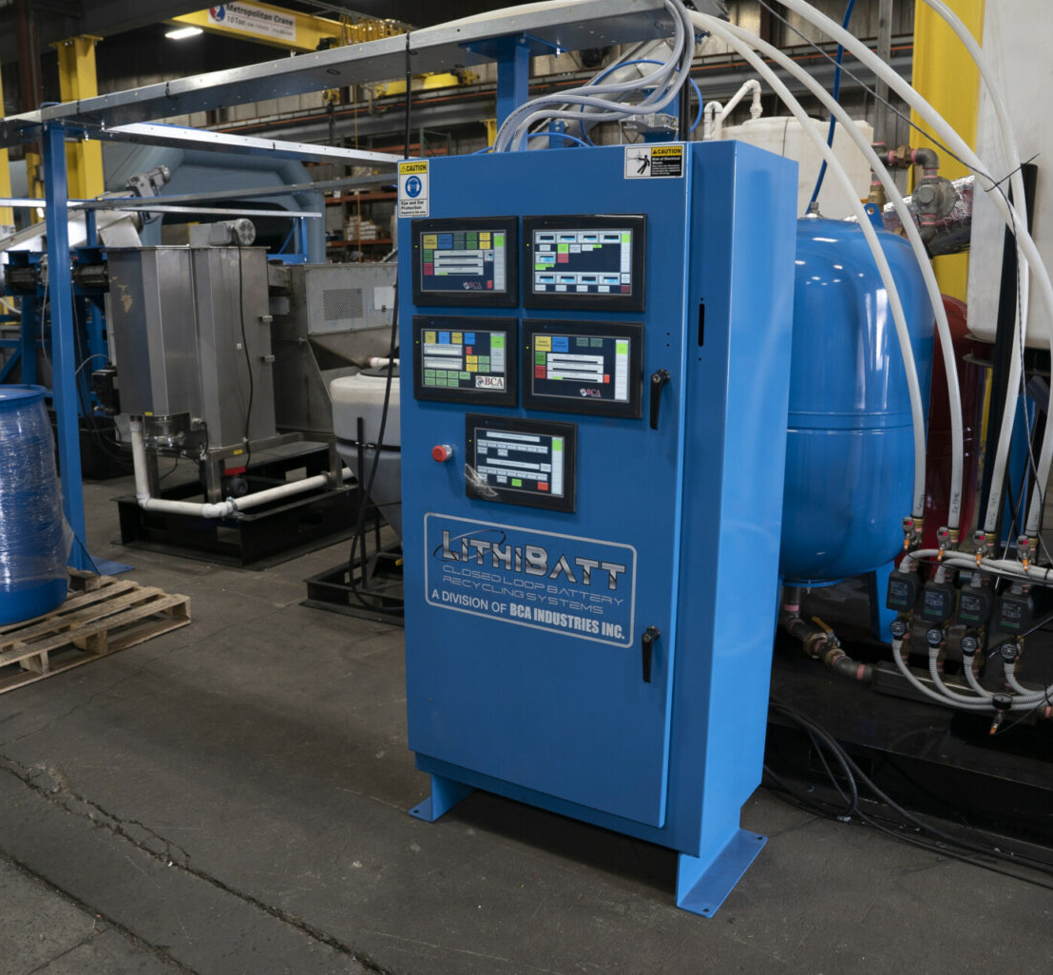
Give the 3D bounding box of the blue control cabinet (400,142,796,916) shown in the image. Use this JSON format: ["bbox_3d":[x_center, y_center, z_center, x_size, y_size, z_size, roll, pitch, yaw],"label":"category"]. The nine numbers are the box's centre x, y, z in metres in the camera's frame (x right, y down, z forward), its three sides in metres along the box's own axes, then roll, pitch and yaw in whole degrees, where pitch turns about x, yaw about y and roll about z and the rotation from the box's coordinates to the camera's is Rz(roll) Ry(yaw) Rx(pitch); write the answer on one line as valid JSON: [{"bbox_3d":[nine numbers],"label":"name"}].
[{"bbox_3d":[0.158,0.076,2.430,0.874,1.694,0.433,7,14,31],"label":"blue control cabinet"}]

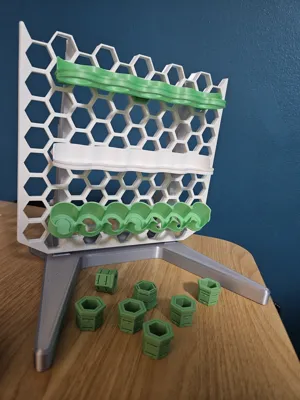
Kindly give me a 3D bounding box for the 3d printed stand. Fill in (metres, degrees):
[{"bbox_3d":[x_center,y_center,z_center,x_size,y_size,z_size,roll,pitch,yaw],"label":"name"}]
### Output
[{"bbox_3d":[-0.017,0.079,0.303,0.230,0.015,0.189,-1,15,-30],"label":"3d printed stand"}]

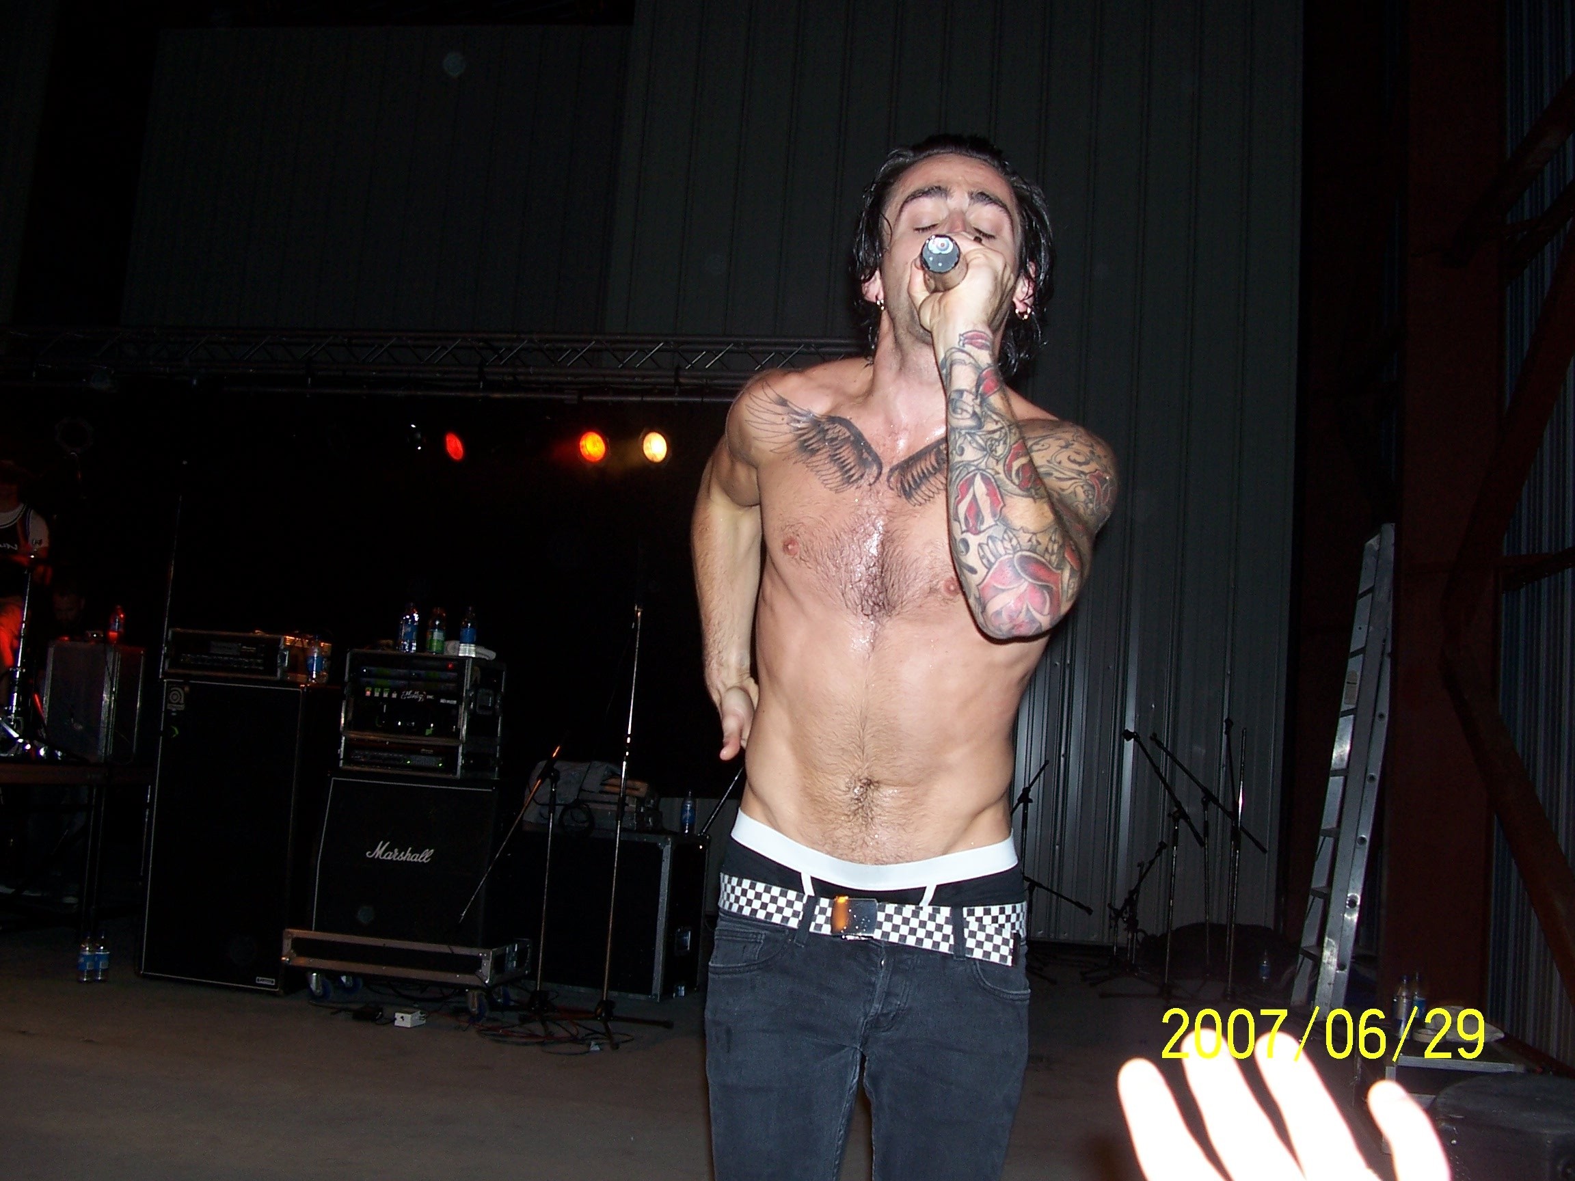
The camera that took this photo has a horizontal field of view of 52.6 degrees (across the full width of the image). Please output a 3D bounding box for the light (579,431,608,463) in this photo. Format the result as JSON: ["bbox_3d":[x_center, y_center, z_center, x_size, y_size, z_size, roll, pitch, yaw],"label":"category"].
[{"bbox_3d":[-1.101,-0.905,9.698,0.240,0.250,0.330,1,16,25],"label":"light"}]

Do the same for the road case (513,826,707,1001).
[{"bbox_3d":[-0.786,1.443,7.227,0.700,0.695,0.420,2,-6,18],"label":"road case"}]

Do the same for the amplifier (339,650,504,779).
[{"bbox_3d":[-1.571,0.538,6.886,0.545,0.520,0.400,3,-5,12],"label":"amplifier"}]

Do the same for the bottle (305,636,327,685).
[{"bbox_3d":[-1.927,0.287,6.520,0.065,0.200,0.065,3,-5,10],"label":"bottle"}]

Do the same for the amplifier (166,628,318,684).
[{"bbox_3d":[-2.212,0.278,6.565,0.530,0.185,0.410,3,-6,12],"label":"amplifier"}]

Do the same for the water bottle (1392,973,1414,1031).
[{"bbox_3d":[2.071,1.393,5.350,0.066,0.207,0.066,3,-5,10],"label":"water bottle"}]

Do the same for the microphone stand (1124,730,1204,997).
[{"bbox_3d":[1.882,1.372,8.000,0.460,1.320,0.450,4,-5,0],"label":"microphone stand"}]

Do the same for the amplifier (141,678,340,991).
[{"bbox_3d":[-2.221,0.993,6.579,0.660,1.220,0.410,3,-5,13],"label":"amplifier"}]

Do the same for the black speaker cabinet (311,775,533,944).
[{"bbox_3d":[-1.497,1.137,6.488,0.770,0.755,0.360,3,-6,12],"label":"black speaker cabinet"}]

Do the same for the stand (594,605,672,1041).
[{"bbox_3d":[-0.635,0.866,6.070,0.530,1.630,0.500,5,-6,-11],"label":"stand"}]

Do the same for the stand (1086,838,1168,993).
[{"bbox_3d":[1.809,1.710,8.535,0.420,0.750,0.440,4,-6,0],"label":"stand"}]

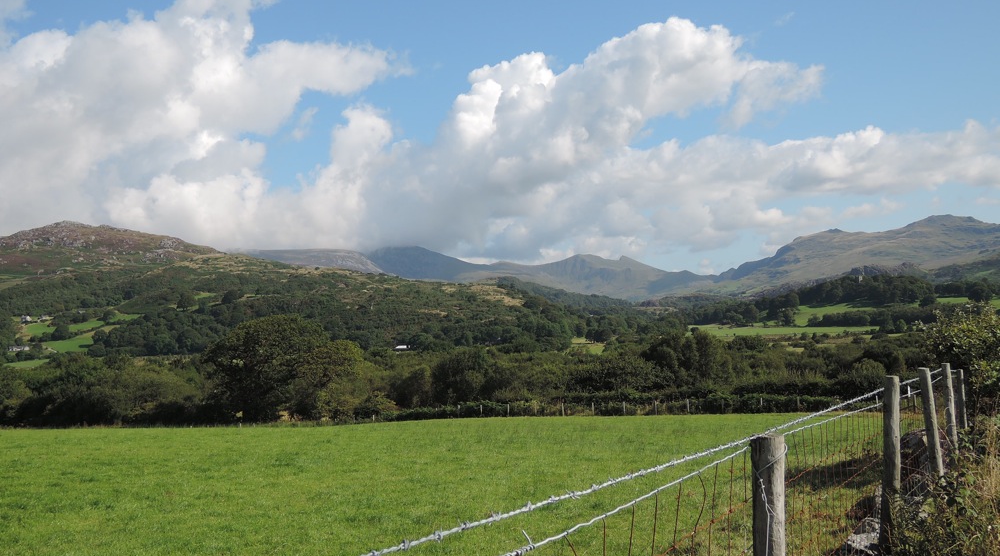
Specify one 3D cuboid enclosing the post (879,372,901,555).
[{"bbox_3d":[2.178,1.060,5.630,0.092,1.020,0.092,1,-3,27],"label":"post"}]

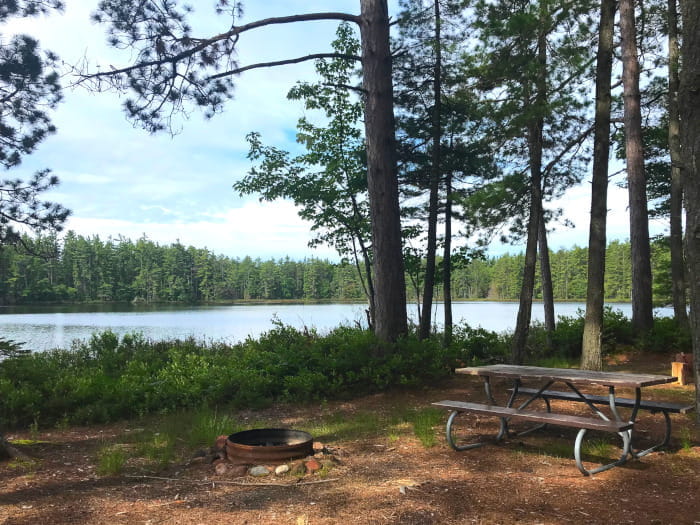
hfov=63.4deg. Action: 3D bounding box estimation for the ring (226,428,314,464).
[{"bbox_3d":[-0.756,1.741,5.402,0.810,0.165,0.810,0,-5,0],"label":"ring"}]

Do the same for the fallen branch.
[{"bbox_3d":[-0.964,1.708,4.476,1.750,0.045,0.240,-1,-5,4],"label":"fallen branch"}]

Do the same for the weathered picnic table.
[{"bbox_3d":[2.022,1.441,5.496,1.560,0.735,1.870,4,-7,-41],"label":"weathered picnic table"}]

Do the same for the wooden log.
[{"bbox_3d":[5.910,1.985,10.100,0.290,0.410,0.270,-3,-5,37],"label":"wooden log"}]

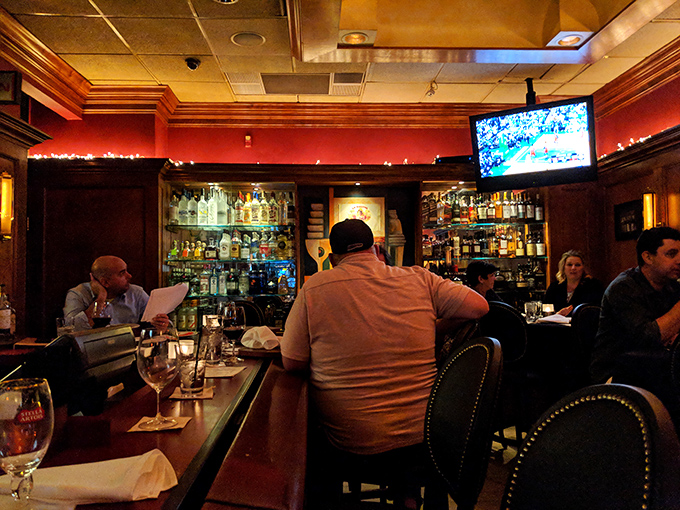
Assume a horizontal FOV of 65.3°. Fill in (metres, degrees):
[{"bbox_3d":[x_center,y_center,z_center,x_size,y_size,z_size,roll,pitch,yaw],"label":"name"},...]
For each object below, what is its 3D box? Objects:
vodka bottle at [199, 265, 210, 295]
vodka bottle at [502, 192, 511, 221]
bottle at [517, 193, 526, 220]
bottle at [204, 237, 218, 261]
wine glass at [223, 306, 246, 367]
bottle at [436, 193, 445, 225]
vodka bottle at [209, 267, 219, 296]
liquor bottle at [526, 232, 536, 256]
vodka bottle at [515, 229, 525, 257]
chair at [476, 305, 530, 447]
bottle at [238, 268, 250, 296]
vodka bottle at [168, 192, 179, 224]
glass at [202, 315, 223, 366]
[{"bbox_3d":[-1.323,0.242,5.200,0.088,0.290,0.085,0,-2,-3],"label":"vodka bottle"},{"bbox_3d":[1.644,-0.466,5.222,0.079,0.298,0.079,0,-2,-2],"label":"vodka bottle"},{"bbox_3d":[1.785,-0.467,5.210,0.080,0.295,0.080,-1,-2,-2],"label":"bottle"},{"bbox_3d":[-1.234,-0.055,5.102,0.120,0.218,0.085,-1,-1,-3],"label":"bottle"},{"bbox_3d":[-0.434,0.325,2.190,0.094,0.226,0.094,0,-2,-2],"label":"wine glass"},{"bbox_3d":[0.984,-0.452,5.169,0.078,0.309,0.078,0,-2,-2],"label":"bottle"},{"bbox_3d":[-1.213,0.259,5.120,0.085,0.275,0.078,-1,-2,-2],"label":"vodka bottle"},{"bbox_3d":[1.878,-0.101,5.210,0.085,0.255,0.082,-1,-2,-2],"label":"liquor bottle"},{"bbox_3d":[1.768,-0.118,5.210,0.084,0.280,0.082,-1,-2,-2],"label":"vodka bottle"},{"bbox_3d":[1.320,0.975,4.142,0.470,1.220,0.540,-2,-3,34],"label":"chair"},{"bbox_3d":[-0.918,0.271,5.108,0.098,0.260,0.085,-1,-1,-3],"label":"bottle"},{"bbox_3d":[-1.578,-0.445,5.041,0.086,0.320,0.086,0,-2,-2],"label":"vodka bottle"},{"bbox_3d":[-0.514,0.345,2.155,0.083,0.187,0.083,0,-2,-3],"label":"glass"}]

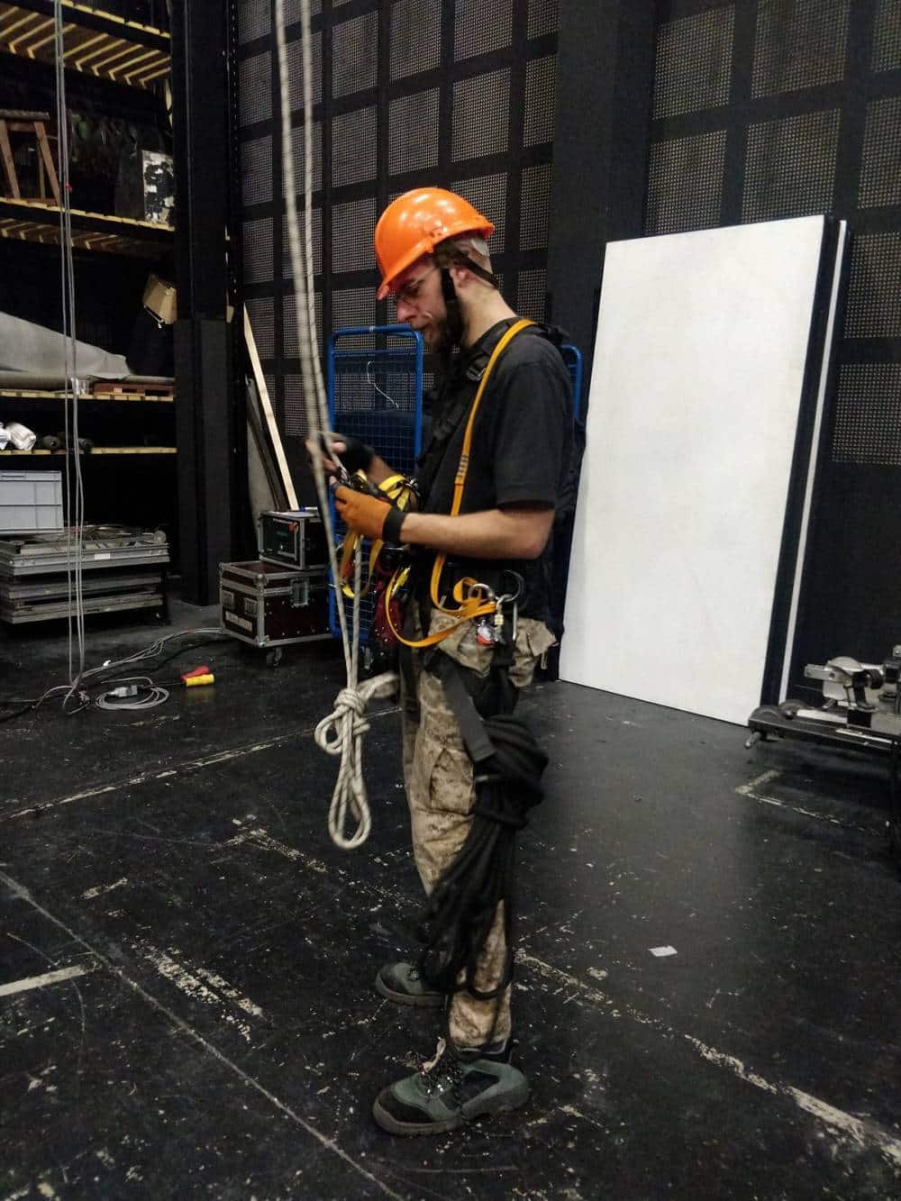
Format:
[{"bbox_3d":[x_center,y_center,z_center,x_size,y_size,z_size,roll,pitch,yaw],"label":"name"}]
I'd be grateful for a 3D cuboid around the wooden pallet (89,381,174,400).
[{"bbox_3d":[-3.045,-1.925,7.527,0.800,0.140,1.100,-8,14,-41],"label":"wooden pallet"}]

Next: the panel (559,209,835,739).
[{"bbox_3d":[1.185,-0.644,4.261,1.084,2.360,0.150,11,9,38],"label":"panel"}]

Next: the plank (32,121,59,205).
[{"bbox_3d":[-2.689,-2.909,5.553,0.075,0.484,0.040,-20,22,-36],"label":"plank"}]

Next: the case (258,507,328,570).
[{"bbox_3d":[-0.865,-0.388,5.114,0.420,0.310,0.520,-9,15,-40],"label":"case"}]

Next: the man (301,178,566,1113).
[{"bbox_3d":[-0.038,0.127,1.690,0.480,1.790,0.540,2,12,0],"label":"man"}]

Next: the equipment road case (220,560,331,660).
[{"bbox_3d":[-0.963,0.041,5.110,0.700,0.534,0.500,-9,15,-40],"label":"equipment road case"}]

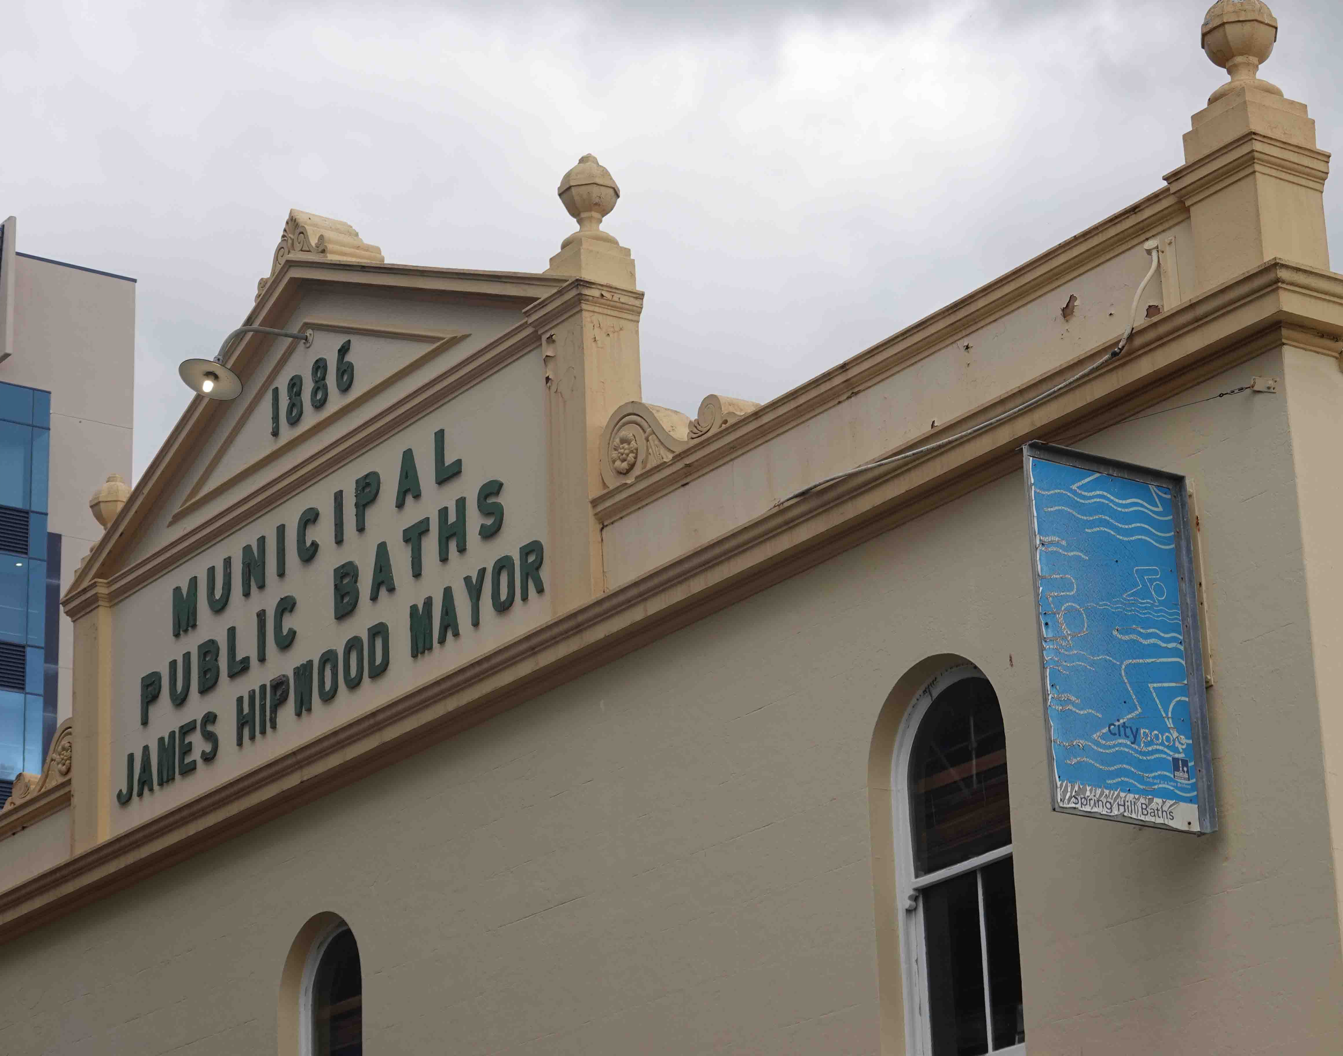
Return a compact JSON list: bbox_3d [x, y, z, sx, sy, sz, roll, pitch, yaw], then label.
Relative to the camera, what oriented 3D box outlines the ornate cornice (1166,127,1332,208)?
[{"bbox_3d":[2.445,-1.429,14.710,0.456,0.204,0.541,11,-23,-33],"label":"ornate cornice"}]

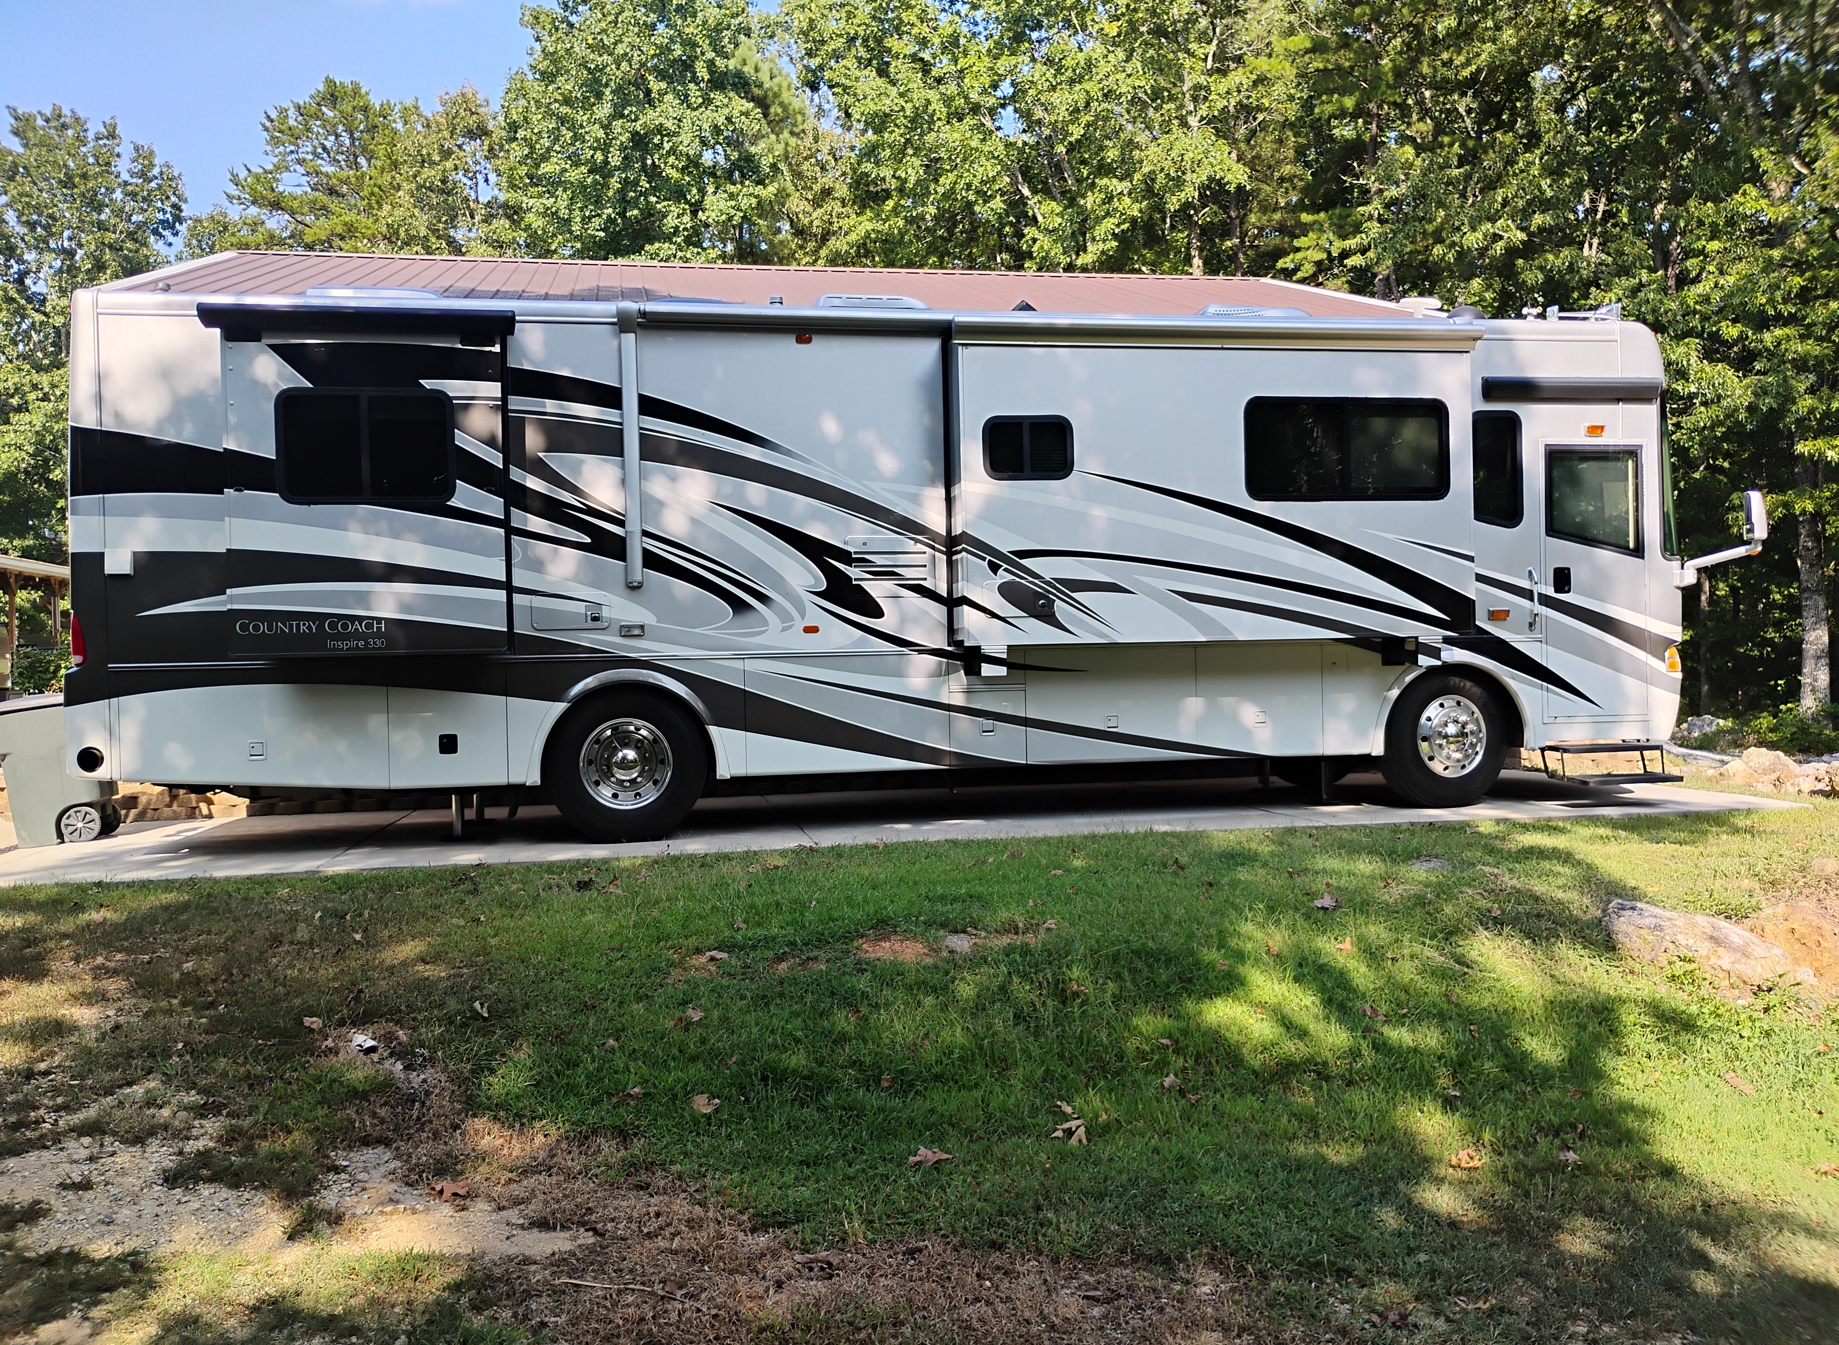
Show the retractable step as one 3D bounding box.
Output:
[{"bbox_3d":[5.038,0.654,10.812,0.750,0.260,0.550,-1,0,-10],"label":"retractable step"}]

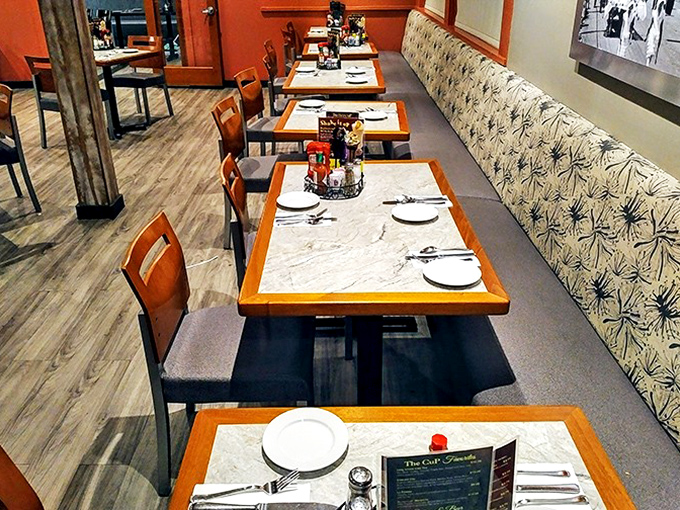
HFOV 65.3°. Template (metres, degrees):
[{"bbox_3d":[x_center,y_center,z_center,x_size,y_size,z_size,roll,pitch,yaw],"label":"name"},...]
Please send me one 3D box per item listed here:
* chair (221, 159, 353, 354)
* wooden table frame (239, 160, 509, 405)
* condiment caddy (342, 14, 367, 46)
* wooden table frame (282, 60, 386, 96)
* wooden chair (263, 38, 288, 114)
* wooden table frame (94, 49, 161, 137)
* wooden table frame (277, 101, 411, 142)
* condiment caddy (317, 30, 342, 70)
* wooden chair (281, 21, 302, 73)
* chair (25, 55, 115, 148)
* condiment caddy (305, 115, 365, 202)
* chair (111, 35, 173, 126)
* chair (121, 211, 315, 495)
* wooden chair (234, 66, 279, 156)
[{"bbox_3d":[-0.203,0.008,2.344,0.510,0.870,0.450,-2,29,-3],"label":"chair"},{"bbox_3d":[0.092,0.164,2.213,0.762,0.750,1.210,0,29,0],"label":"wooden table frame"},{"bbox_3d":[0.161,-2.451,5.803,0.260,0.300,0.230,0,29,0],"label":"condiment caddy"},{"bbox_3d":[-0.036,-1.208,4.662,0.762,0.750,1.215,0,29,0],"label":"wooden table frame"},{"bbox_3d":[-0.482,-1.798,5.631,0.510,0.870,0.450,2,29,3],"label":"wooden chair"},{"bbox_3d":[-2.422,-1.745,5.656,0.765,0.755,0.765,11,31,19],"label":"wooden table frame"},{"bbox_3d":[0.016,-0.534,3.449,0.765,0.755,0.765,0,29,0],"label":"wooden table frame"},{"bbox_3d":[-0.085,-1.791,4.653,0.230,0.290,0.200,0,29,0],"label":"condiment caddy"},{"bbox_3d":[-0.410,-2.340,6.563,0.540,0.866,0.450,0,29,0],"label":"wooden chair"},{"bbox_3d":[-2.506,-1.460,5.011,0.440,0.866,0.530,13,32,22],"label":"chair"},{"bbox_3d":[-0.024,-0.402,2.165,0.250,0.285,0.235,0,29,0],"label":"condiment caddy"},{"bbox_3d":[-2.290,-2.007,6.014,0.450,0.870,0.510,11,31,19],"label":"chair"},{"bbox_3d":[-0.350,0.331,1.801,0.540,0.866,0.445,0,29,0],"label":"chair"},{"bbox_3d":[-0.487,-1.004,4.185,0.510,0.870,0.450,4,29,7],"label":"wooden chair"}]

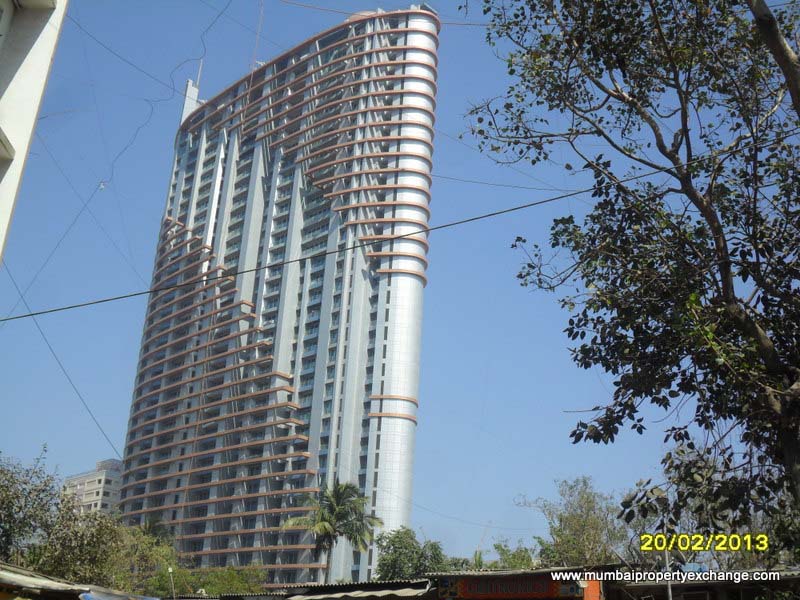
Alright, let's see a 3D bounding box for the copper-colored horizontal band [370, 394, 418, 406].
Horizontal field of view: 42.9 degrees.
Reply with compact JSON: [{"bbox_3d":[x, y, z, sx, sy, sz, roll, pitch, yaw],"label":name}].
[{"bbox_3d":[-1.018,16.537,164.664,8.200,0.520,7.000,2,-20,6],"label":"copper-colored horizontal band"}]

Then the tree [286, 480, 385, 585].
[{"bbox_3d":[-4.870,18.789,67.550,6.700,13.758,6.500,4,-20,0],"label":"tree"}]

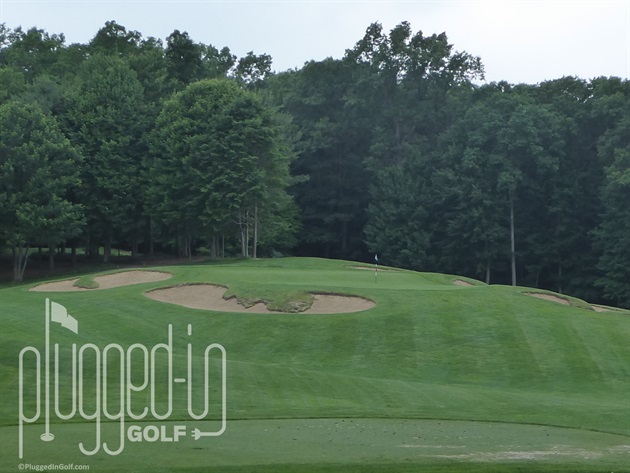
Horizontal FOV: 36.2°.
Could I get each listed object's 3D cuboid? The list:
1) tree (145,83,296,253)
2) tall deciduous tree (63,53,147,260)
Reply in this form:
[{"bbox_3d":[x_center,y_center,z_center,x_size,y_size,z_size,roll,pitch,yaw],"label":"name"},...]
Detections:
[{"bbox_3d":[-8.339,-6.131,87.000,12.902,16.228,11.500,0,1,0],"label":"tree"},{"bbox_3d":[-19.414,-7.286,89.000,7.573,19.368,8.000,0,1,0],"label":"tall deciduous tree"}]

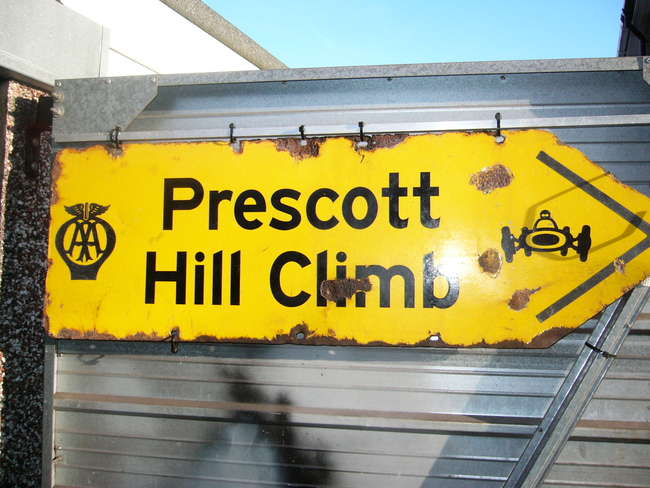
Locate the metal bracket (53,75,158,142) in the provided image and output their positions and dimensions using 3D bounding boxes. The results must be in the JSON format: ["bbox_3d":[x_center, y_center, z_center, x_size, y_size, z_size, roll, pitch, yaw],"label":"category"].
[{"bbox_3d":[-0.381,-0.234,1.141,0.196,0.107,0.015,0,-4,10],"label":"metal bracket"}]

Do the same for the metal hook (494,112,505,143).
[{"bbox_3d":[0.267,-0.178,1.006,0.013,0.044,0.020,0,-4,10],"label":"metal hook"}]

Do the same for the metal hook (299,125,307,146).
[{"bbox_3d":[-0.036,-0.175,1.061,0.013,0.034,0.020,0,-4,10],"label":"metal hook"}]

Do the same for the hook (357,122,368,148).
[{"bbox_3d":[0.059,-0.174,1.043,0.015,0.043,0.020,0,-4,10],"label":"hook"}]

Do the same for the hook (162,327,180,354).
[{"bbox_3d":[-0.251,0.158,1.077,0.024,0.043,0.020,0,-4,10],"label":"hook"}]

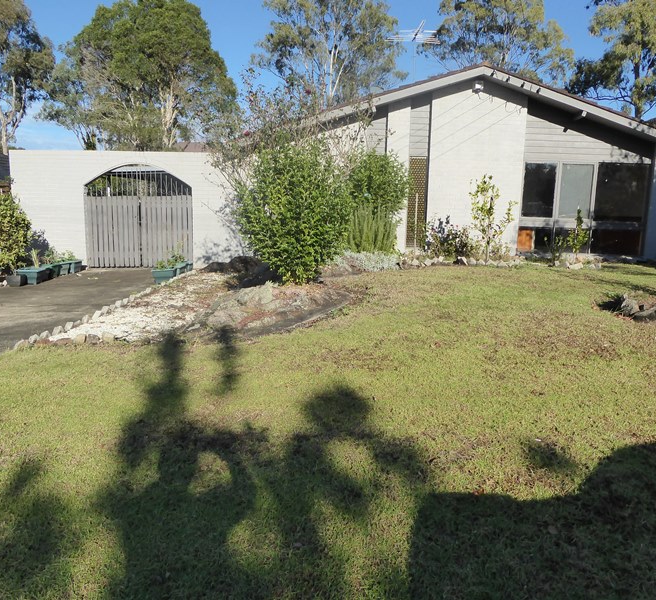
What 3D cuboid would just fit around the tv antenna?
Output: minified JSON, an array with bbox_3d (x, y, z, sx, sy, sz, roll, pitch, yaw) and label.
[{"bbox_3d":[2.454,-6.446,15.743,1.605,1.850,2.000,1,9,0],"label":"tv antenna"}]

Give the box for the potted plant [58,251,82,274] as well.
[{"bbox_3d":[-5.466,-0.796,12.206,0.380,0.458,0.420,1,9,0],"label":"potted plant"}]

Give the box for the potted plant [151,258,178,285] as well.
[{"bbox_3d":[-2.974,-0.538,10.466,0.380,0.458,0.380,1,9,0],"label":"potted plant"}]

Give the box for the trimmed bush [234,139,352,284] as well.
[{"bbox_3d":[-0.595,-1.512,10.040,2.042,2.508,1.900,1,9,0],"label":"trimmed bush"}]

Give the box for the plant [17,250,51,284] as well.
[{"bbox_3d":[-5.330,-0.616,10.512,0.356,0.594,0.520,1,9,0],"label":"plant"}]

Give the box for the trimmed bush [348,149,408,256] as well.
[{"bbox_3d":[0.952,-1.934,11.738,1.358,2.145,1.250,1,9,0],"label":"trimmed bush"}]

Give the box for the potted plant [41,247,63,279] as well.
[{"bbox_3d":[-5.438,-0.735,11.253,0.360,0.577,0.420,1,9,0],"label":"potted plant"}]

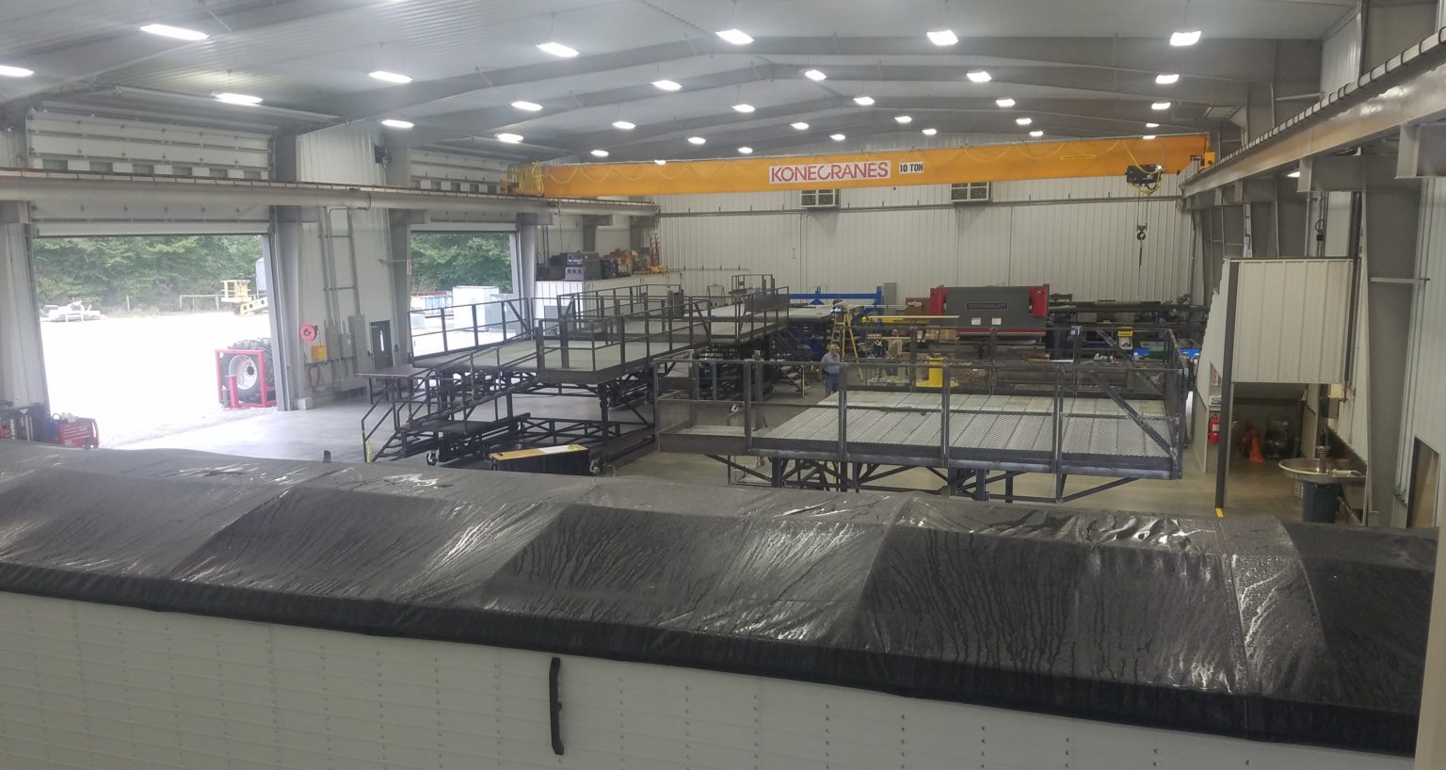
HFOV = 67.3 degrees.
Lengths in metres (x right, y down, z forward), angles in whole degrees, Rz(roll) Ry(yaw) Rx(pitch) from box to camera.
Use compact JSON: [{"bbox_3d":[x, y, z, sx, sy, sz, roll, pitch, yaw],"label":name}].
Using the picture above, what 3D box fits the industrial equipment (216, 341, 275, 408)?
[{"bbox_3d":[-14.151,-0.389,32.635,1.720,1.960,1.250,2,8,20],"label":"industrial equipment"}]

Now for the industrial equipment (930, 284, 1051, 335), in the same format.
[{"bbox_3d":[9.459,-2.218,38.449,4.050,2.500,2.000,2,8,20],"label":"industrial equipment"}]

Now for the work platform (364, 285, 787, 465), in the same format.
[{"bbox_3d":[-2.857,-0.669,28.544,6.000,3.160,13.200,2,8,20],"label":"work platform"}]

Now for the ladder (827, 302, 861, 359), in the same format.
[{"bbox_3d":[3.754,-1.217,34.332,0.620,2.200,1.300,6,11,43],"label":"ladder"}]

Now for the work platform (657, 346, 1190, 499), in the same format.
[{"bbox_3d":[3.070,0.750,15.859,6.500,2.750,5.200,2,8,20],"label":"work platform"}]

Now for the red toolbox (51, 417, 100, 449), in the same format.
[{"bbox_3d":[-15.403,1.215,25.754,0.440,0.750,0.920,2,8,20],"label":"red toolbox"}]

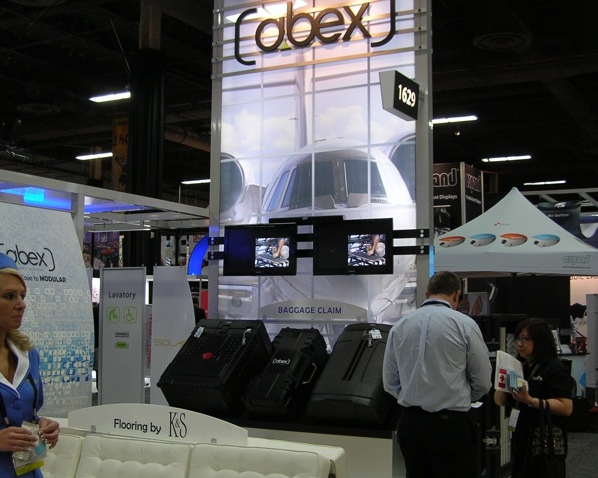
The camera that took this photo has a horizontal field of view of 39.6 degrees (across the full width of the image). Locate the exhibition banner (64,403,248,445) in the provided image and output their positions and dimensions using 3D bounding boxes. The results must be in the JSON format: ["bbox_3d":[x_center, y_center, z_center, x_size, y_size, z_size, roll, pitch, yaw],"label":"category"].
[{"bbox_3d":[-0.896,1.105,5.095,1.378,0.170,0.025,-2,-6,28],"label":"exhibition banner"}]

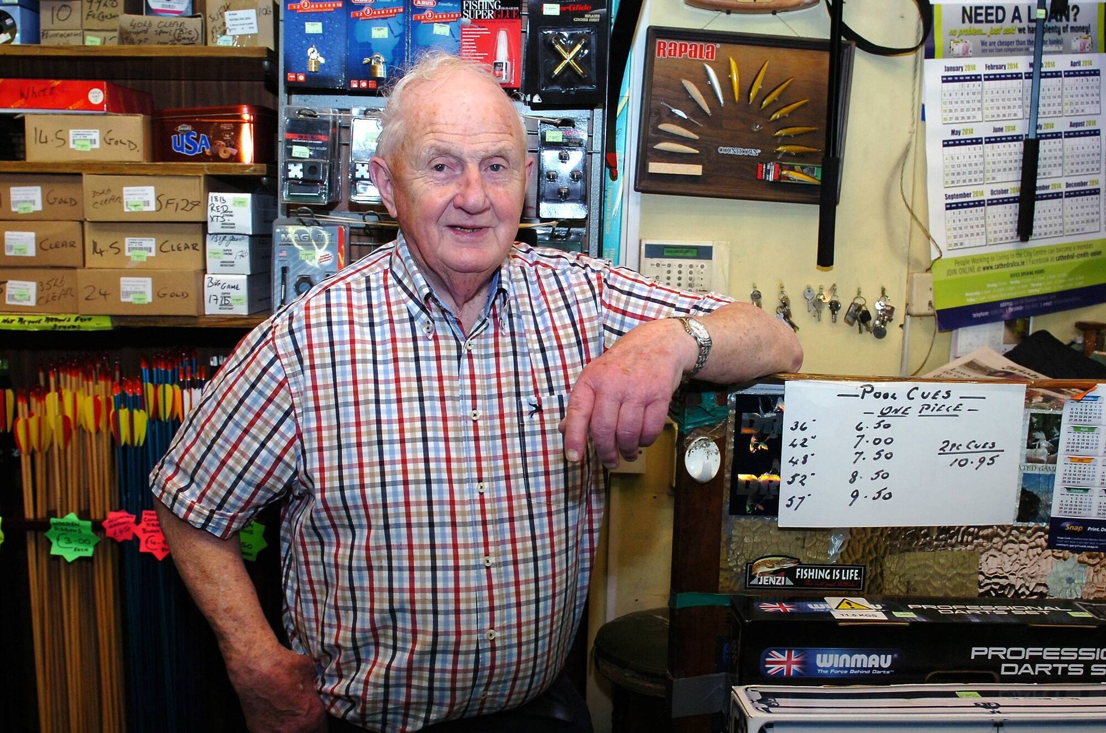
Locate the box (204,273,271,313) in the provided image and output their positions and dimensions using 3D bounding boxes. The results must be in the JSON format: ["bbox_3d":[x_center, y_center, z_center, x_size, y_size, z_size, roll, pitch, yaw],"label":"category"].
[{"bbox_3d":[-0.568,-0.136,2.026,0.075,0.070,0.200,1,7,1],"label":"box"}]

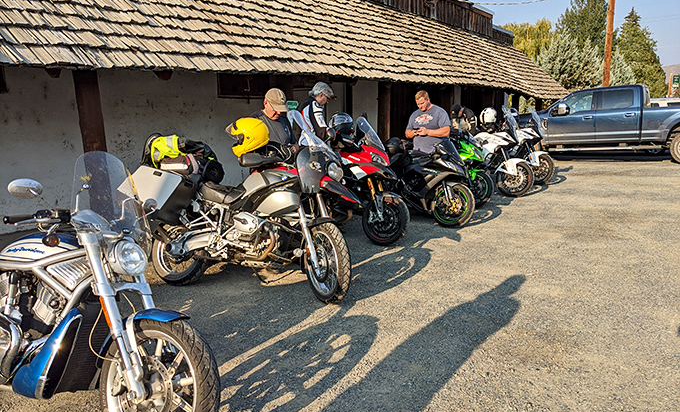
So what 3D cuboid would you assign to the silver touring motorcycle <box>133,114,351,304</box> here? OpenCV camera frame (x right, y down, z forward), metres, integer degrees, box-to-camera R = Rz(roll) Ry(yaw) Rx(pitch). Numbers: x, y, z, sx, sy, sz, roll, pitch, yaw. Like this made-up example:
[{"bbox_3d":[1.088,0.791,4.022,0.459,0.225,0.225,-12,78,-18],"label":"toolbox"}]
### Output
[{"bbox_3d":[-0.780,-0.020,4.332,2.140,1.450,0.920,4,11,22],"label":"silver touring motorcycle"}]

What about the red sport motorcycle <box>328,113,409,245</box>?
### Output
[{"bbox_3d":[-0.079,-0.316,6.511,2.120,1.420,0.880,7,14,37],"label":"red sport motorcycle"}]

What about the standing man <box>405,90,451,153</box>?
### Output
[{"bbox_3d":[1.201,-0.721,7.200,0.640,1.750,0.450,5,12,28],"label":"standing man"}]

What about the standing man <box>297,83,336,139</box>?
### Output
[{"bbox_3d":[-0.282,-0.518,6.100,0.470,1.780,0.520,1,10,7],"label":"standing man"}]

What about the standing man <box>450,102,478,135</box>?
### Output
[{"bbox_3d":[2.390,-1.149,10.100,0.550,1.520,0.550,10,15,44],"label":"standing man"}]

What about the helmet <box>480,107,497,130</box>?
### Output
[{"bbox_3d":[2.663,-1.585,9.500,0.320,0.280,0.250,4,12,24],"label":"helmet"}]

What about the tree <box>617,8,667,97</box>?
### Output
[{"bbox_3d":[23.949,-11.409,42.822,5.600,8.780,5.600,-1,11,0],"label":"tree"}]

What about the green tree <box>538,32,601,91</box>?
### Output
[{"bbox_3d":[14.826,-8.251,34.560,4.200,5.980,4.200,-1,11,0],"label":"green tree"}]

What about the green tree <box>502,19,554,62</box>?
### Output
[{"bbox_3d":[18.036,-13.060,50.862,6.500,9.210,6.500,-1,11,0],"label":"green tree"}]

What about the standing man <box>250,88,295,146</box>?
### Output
[{"bbox_3d":[-0.606,-0.254,5.111,0.550,1.720,0.400,-10,14,-41],"label":"standing man"}]

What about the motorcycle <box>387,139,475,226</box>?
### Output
[{"bbox_3d":[0.931,-0.356,7.351,2.050,1.130,0.750,8,14,40],"label":"motorcycle"}]

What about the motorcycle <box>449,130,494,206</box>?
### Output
[{"bbox_3d":[1.360,-0.583,8.131,2.050,1.140,0.770,4,11,24],"label":"motorcycle"}]

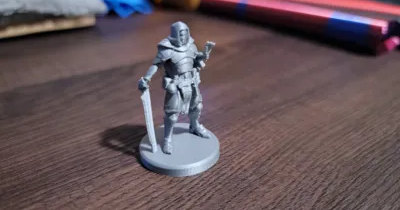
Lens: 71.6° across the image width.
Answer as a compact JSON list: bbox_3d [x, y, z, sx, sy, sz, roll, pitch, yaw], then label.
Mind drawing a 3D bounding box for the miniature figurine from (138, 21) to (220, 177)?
[{"bbox_3d":[-0.007,-0.003,0.082,0.026,0.041,0.026,-16,31,-28],"label":"miniature figurine"}]

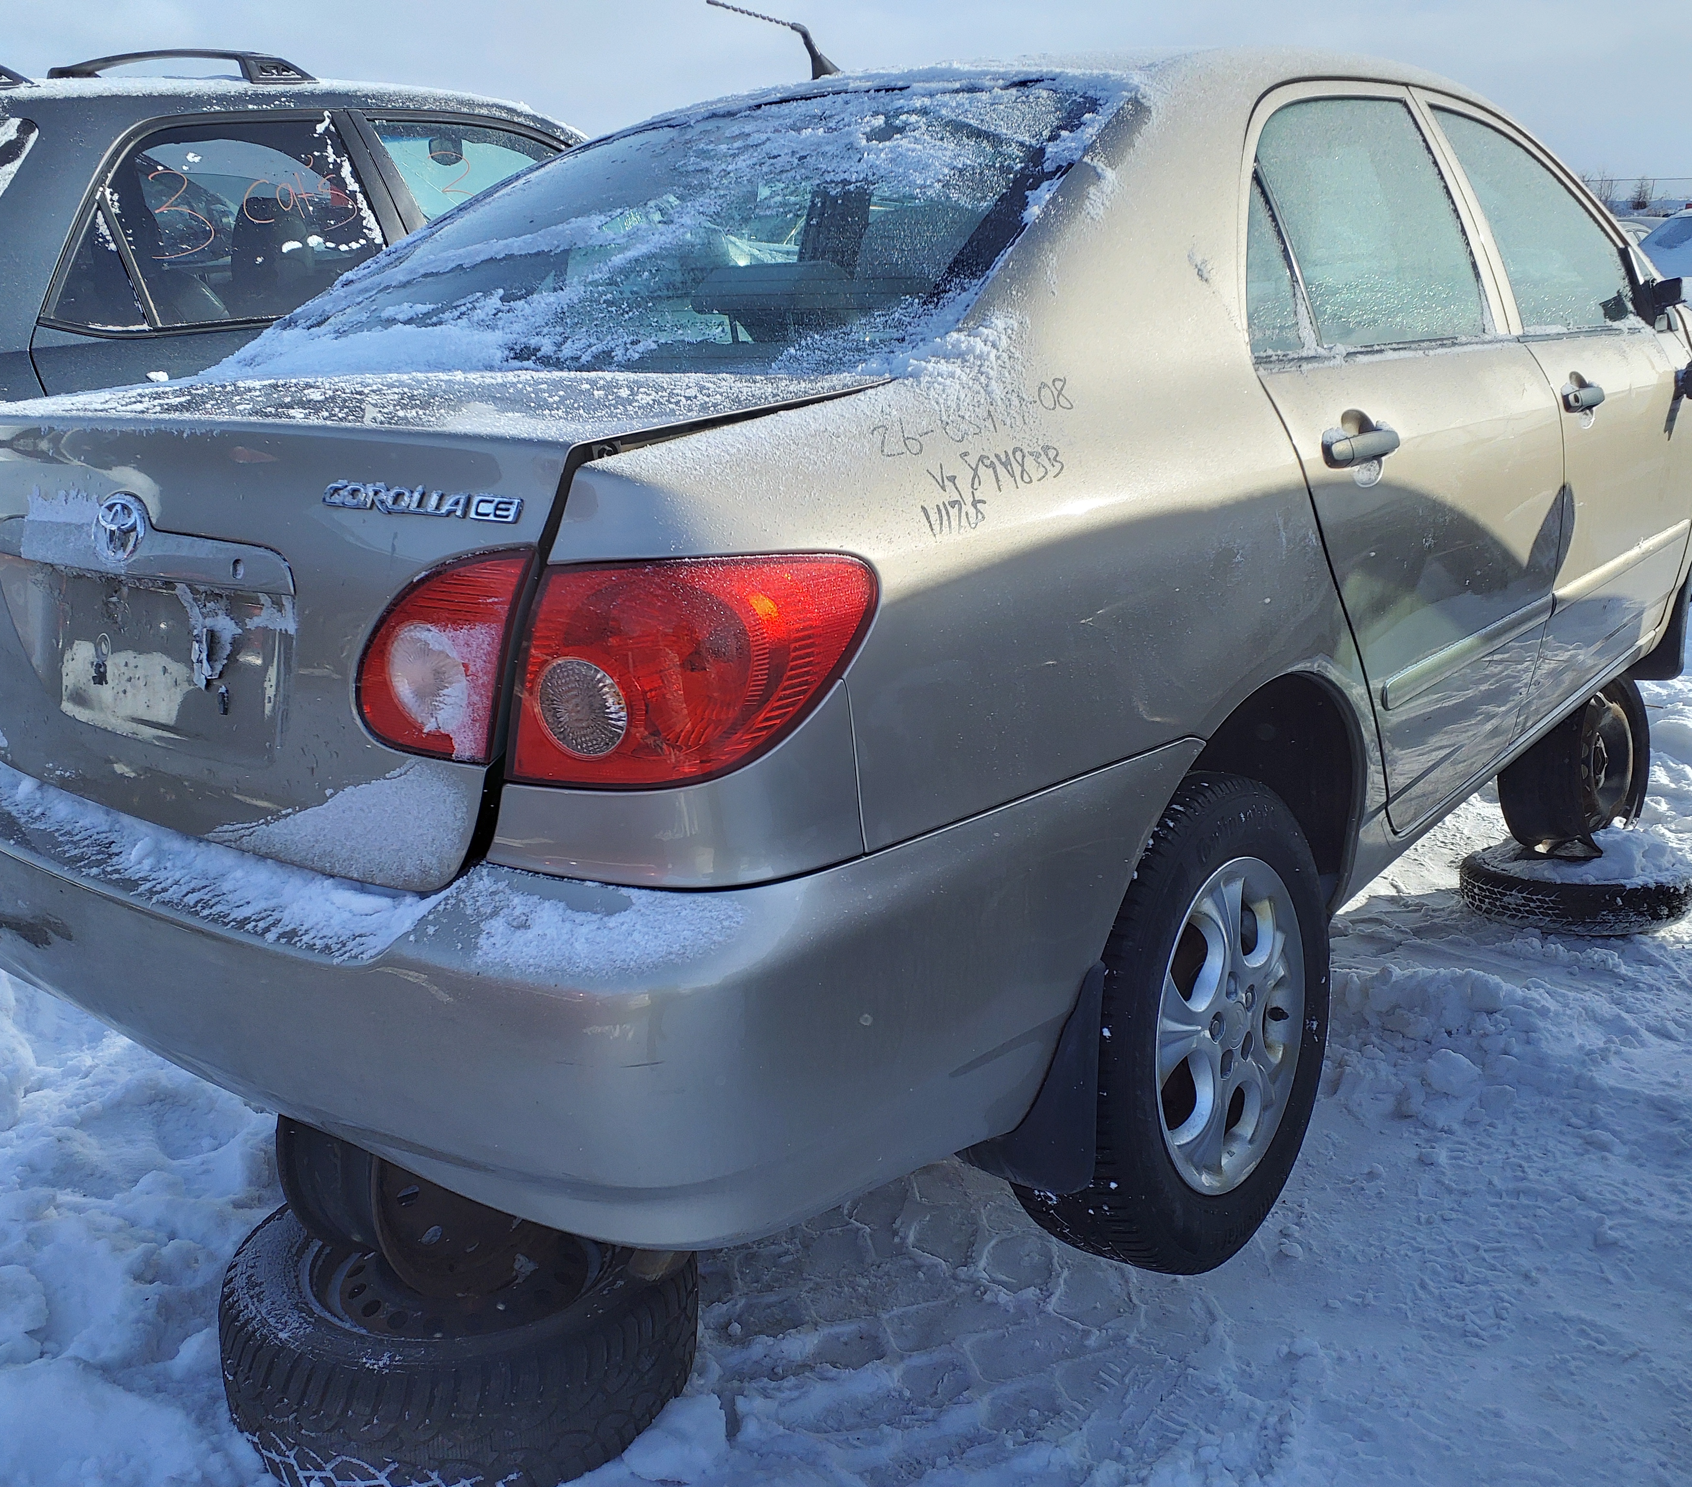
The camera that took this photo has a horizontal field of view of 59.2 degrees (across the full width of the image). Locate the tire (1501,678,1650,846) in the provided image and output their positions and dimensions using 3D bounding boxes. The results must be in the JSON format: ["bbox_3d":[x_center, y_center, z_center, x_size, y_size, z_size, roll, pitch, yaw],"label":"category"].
[{"bbox_3d":[1.693,0.026,3.459,0.185,0.435,0.435,-1,12,45],"label":"tire"}]

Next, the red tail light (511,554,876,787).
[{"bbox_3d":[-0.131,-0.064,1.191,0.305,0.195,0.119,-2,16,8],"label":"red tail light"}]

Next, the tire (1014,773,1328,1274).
[{"bbox_3d":[0.413,0.340,1.883,0.198,0.626,0.626,3,16,40],"label":"tire"}]

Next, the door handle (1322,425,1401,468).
[{"bbox_3d":[0.654,-0.380,1.883,0.050,0.047,0.225,9,20,40],"label":"door handle"}]

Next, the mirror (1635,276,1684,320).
[{"bbox_3d":[1.694,-0.922,3.104,0.115,0.095,0.095,9,20,40],"label":"mirror"}]

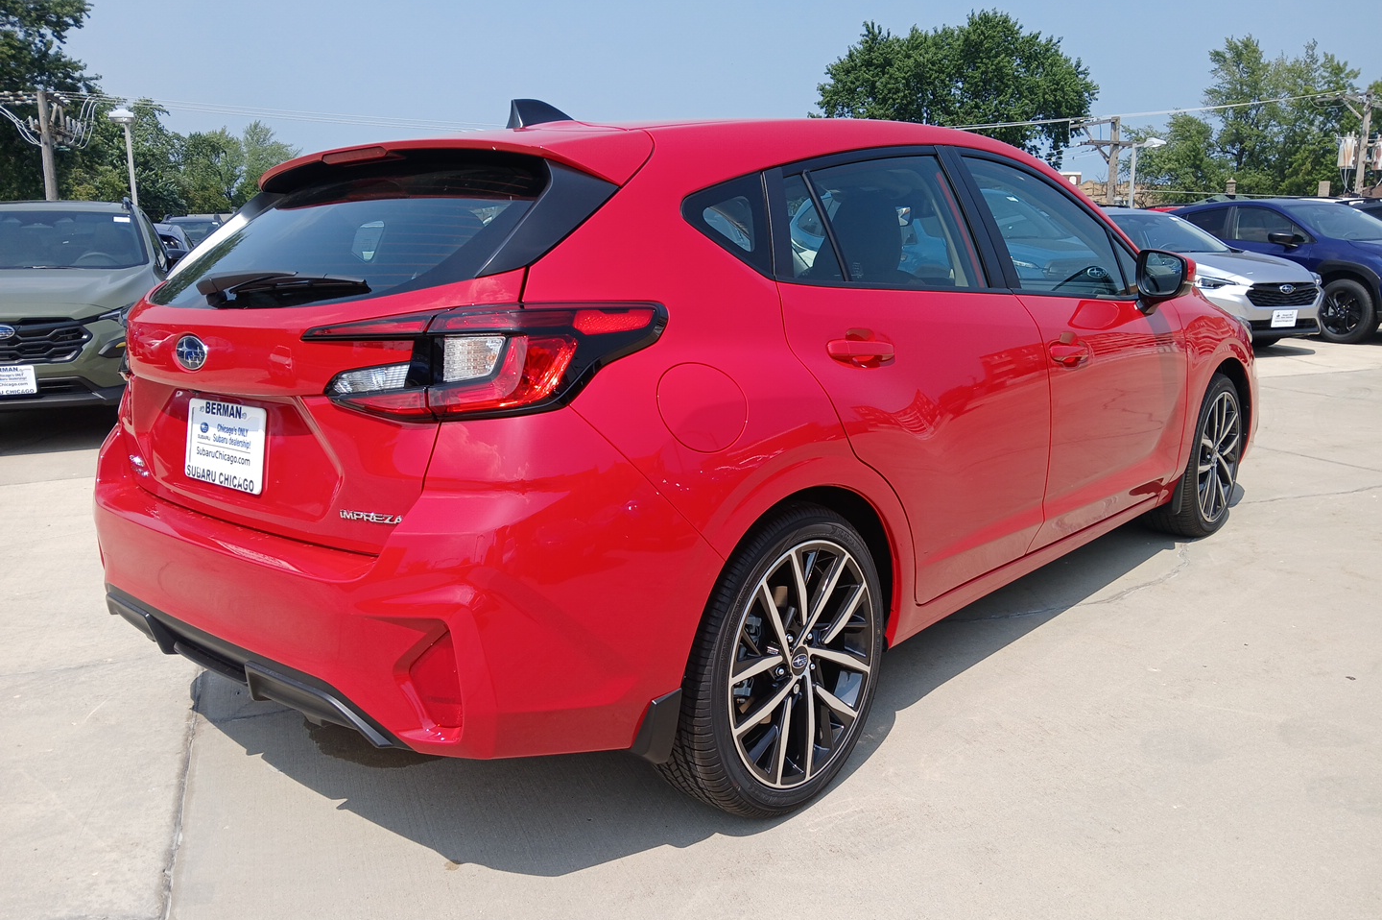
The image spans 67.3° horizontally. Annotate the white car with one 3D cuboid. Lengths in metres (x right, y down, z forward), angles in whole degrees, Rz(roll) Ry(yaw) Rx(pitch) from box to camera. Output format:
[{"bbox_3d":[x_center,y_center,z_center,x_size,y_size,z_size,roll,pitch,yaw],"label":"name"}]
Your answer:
[{"bbox_3d":[5.240,-2.140,12.130,1.800,1.470,4.475,-4,11,-15],"label":"white car"}]

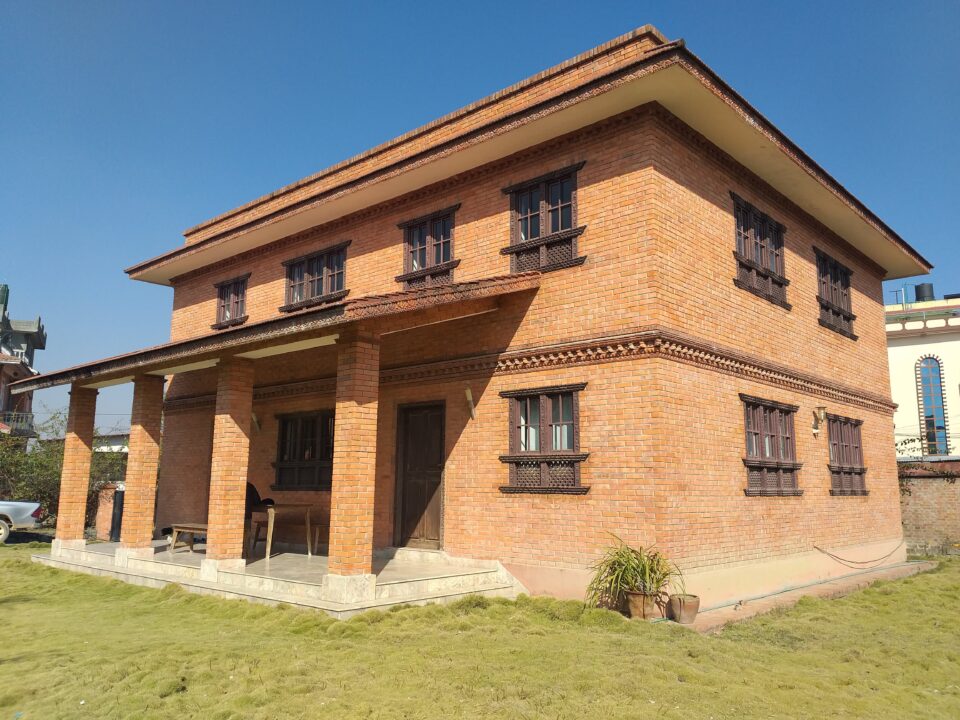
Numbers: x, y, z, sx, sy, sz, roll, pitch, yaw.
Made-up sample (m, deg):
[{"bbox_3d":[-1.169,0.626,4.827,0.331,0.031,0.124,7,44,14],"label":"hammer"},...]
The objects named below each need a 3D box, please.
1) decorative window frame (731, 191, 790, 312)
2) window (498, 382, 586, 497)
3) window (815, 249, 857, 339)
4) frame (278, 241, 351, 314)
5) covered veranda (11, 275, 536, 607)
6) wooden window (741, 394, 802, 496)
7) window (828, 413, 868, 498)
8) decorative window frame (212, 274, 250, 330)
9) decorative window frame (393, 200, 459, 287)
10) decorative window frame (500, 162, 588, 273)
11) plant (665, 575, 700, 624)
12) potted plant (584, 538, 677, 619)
[{"bbox_3d":[4.368,-1.637,11.366,0.200,1.440,2.145,-9,-14,43],"label":"decorative window frame"},{"bbox_3d":[0.891,1.083,9.661,1.487,1.421,0.200,-8,-13,40],"label":"window"},{"bbox_3d":[6.679,-1.201,13.701,0.200,1.440,2.147,-9,-14,43],"label":"window"},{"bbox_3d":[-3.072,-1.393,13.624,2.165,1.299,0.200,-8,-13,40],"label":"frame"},{"bbox_3d":[-4.126,1.252,11.740,10.157,4.369,3.451,-8,-13,40],"label":"covered veranda"},{"bbox_3d":[4.335,1.329,10.845,0.200,1.421,2.145,-9,-14,43],"label":"wooden window"},{"bbox_3d":[6.647,1.765,13.180,0.200,1.421,2.147,-9,-14,43],"label":"window"},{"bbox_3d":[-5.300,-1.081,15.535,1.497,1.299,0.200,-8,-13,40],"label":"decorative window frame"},{"bbox_3d":[-0.794,-1.643,11.656,1.502,1.440,0.200,-8,-13,40],"label":"decorative window frame"},{"bbox_3d":[0.924,-1.883,10.183,1.487,1.440,0.200,-8,-13,40],"label":"decorative window frame"},{"bbox_3d":[2.284,2.700,8.113,0.360,0.506,0.360,-8,-13,40],"label":"plant"},{"bbox_3d":[1.737,2.533,8.266,0.950,0.951,0.800,-8,-13,40],"label":"potted plant"}]

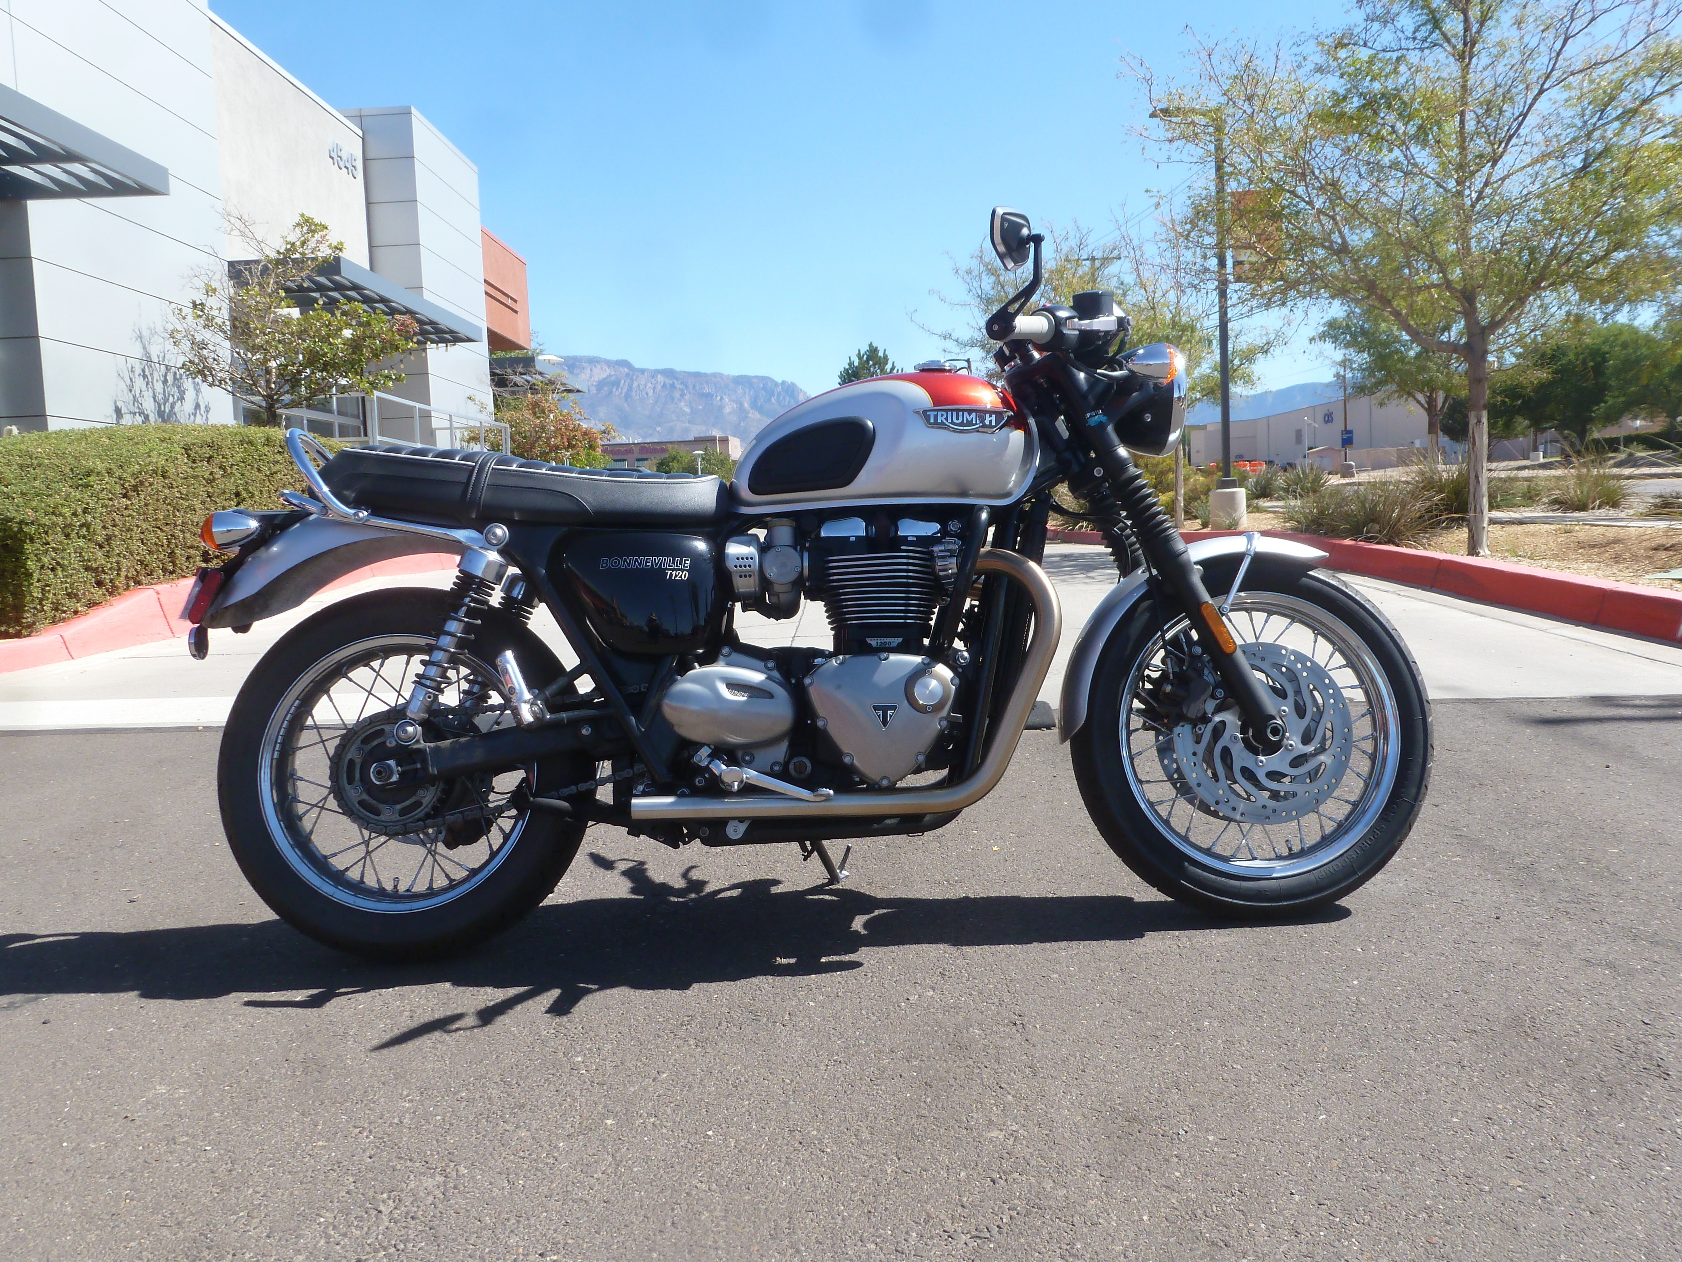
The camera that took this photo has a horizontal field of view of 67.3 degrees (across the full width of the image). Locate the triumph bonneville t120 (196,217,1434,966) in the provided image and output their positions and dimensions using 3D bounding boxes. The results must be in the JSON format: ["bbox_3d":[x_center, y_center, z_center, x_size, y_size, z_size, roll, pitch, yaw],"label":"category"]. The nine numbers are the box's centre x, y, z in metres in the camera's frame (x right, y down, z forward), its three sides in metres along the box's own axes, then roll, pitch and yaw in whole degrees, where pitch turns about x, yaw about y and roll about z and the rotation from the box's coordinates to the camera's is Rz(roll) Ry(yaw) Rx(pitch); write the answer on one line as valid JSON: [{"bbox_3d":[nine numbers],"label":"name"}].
[{"bbox_3d":[-0.048,-0.023,2.192,2.120,1.105,0.880,-3,-5,-1],"label":"triumph bonneville t120"}]

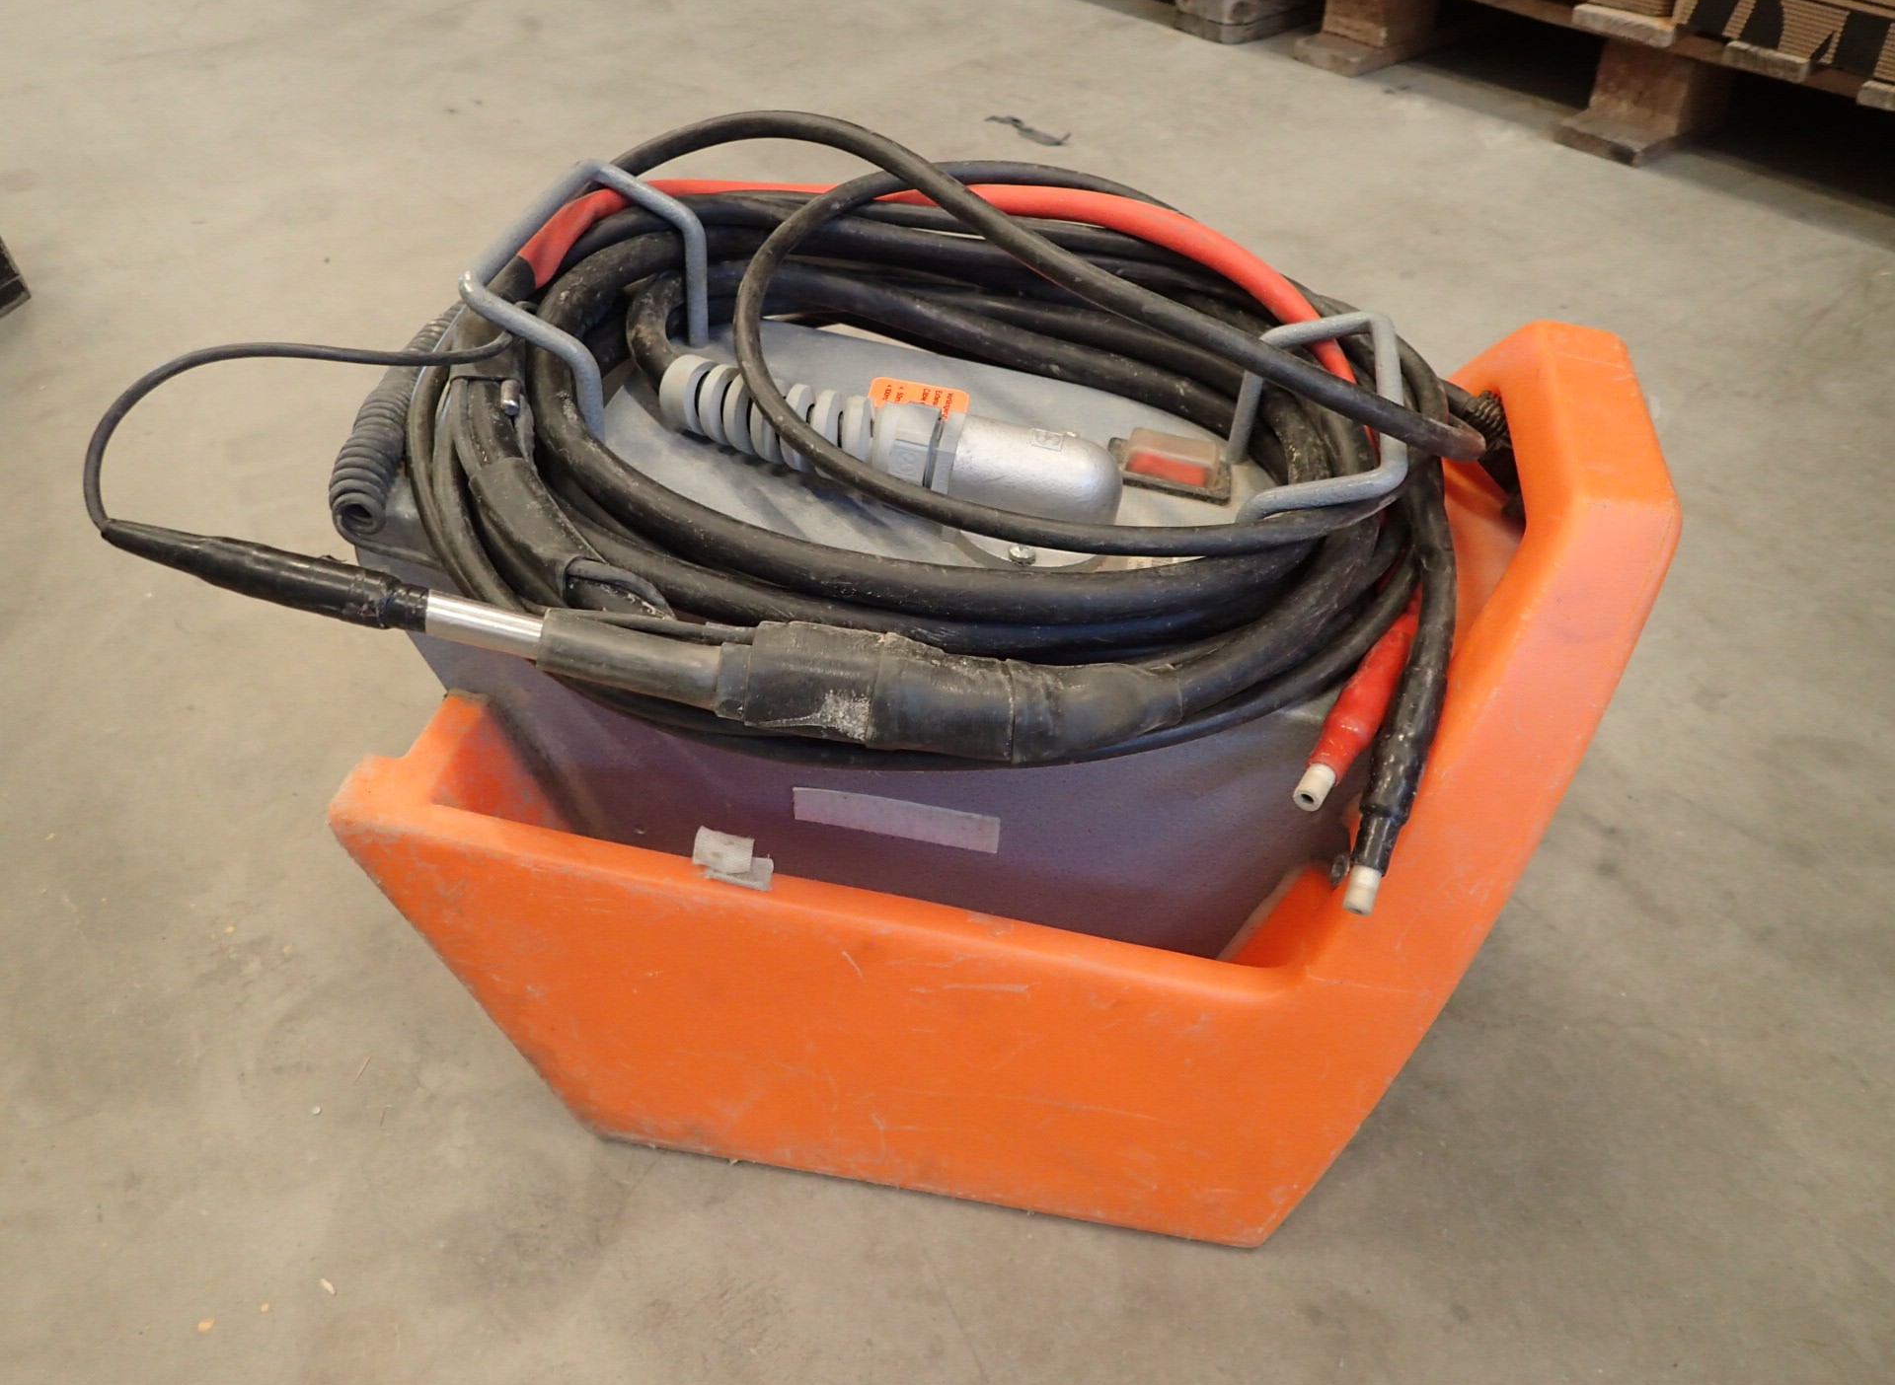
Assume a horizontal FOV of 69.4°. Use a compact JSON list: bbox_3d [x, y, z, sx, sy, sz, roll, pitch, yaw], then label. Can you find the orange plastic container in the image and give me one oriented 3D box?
[{"bbox_3d":[0.020,0.001,0.614,0.441,0.350,0.316,8,42,7],"label":"orange plastic container"}]

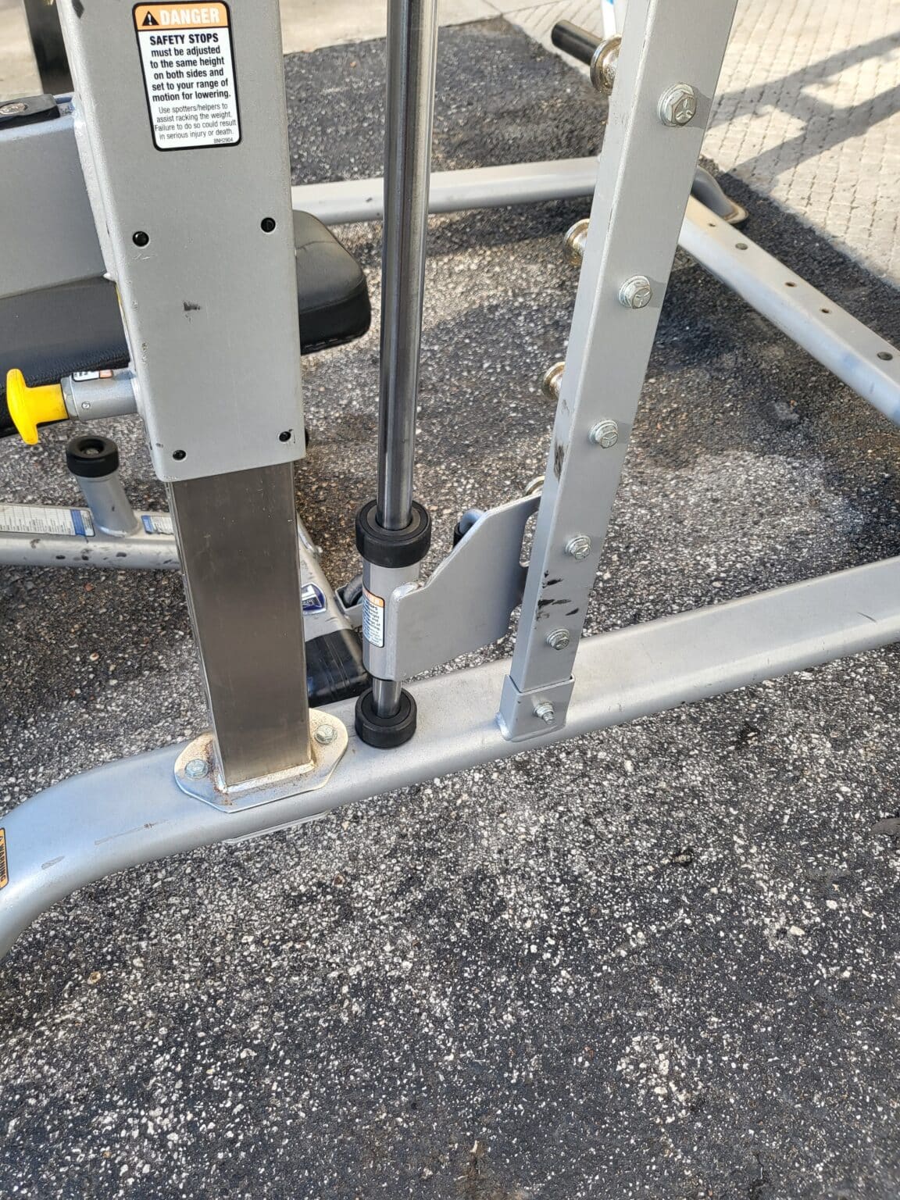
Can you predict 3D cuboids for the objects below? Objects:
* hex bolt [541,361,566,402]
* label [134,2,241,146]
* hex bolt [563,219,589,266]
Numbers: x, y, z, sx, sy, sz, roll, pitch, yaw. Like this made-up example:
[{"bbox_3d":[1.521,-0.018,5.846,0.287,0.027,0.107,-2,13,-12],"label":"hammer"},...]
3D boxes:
[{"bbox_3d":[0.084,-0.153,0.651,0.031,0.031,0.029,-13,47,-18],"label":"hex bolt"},{"bbox_3d":[-0.118,-0.237,0.410,0.041,0.059,0.002,-14,47,-19],"label":"label"},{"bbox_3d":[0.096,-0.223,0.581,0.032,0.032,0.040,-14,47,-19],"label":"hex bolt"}]

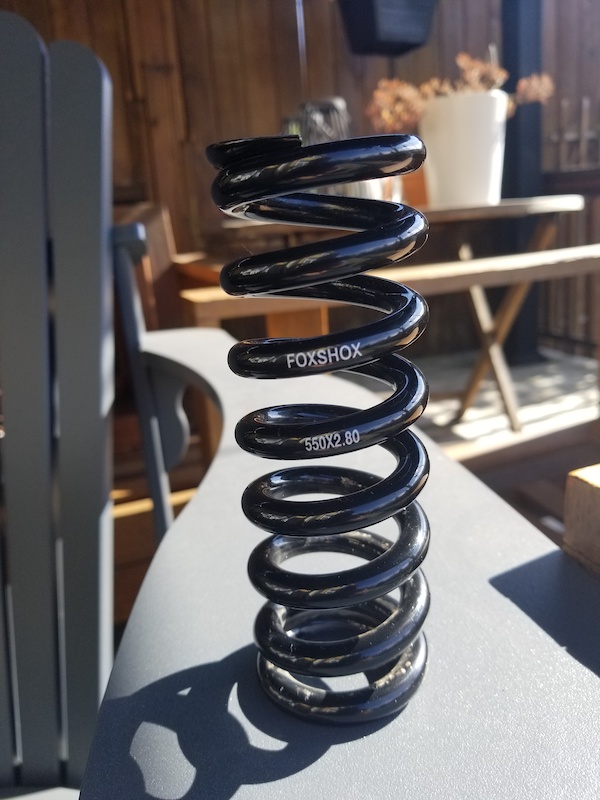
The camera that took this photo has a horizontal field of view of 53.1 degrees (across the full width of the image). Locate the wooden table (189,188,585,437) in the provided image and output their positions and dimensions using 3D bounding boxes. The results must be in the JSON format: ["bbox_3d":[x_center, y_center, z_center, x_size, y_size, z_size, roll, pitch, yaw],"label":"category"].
[{"bbox_3d":[0.245,-0.187,1.743,0.962,0.679,0.462,-10,19,-20],"label":"wooden table"}]

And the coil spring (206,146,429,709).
[{"bbox_3d":[0.009,0.011,0.167,0.053,0.152,0.053,-3,17,3],"label":"coil spring"}]

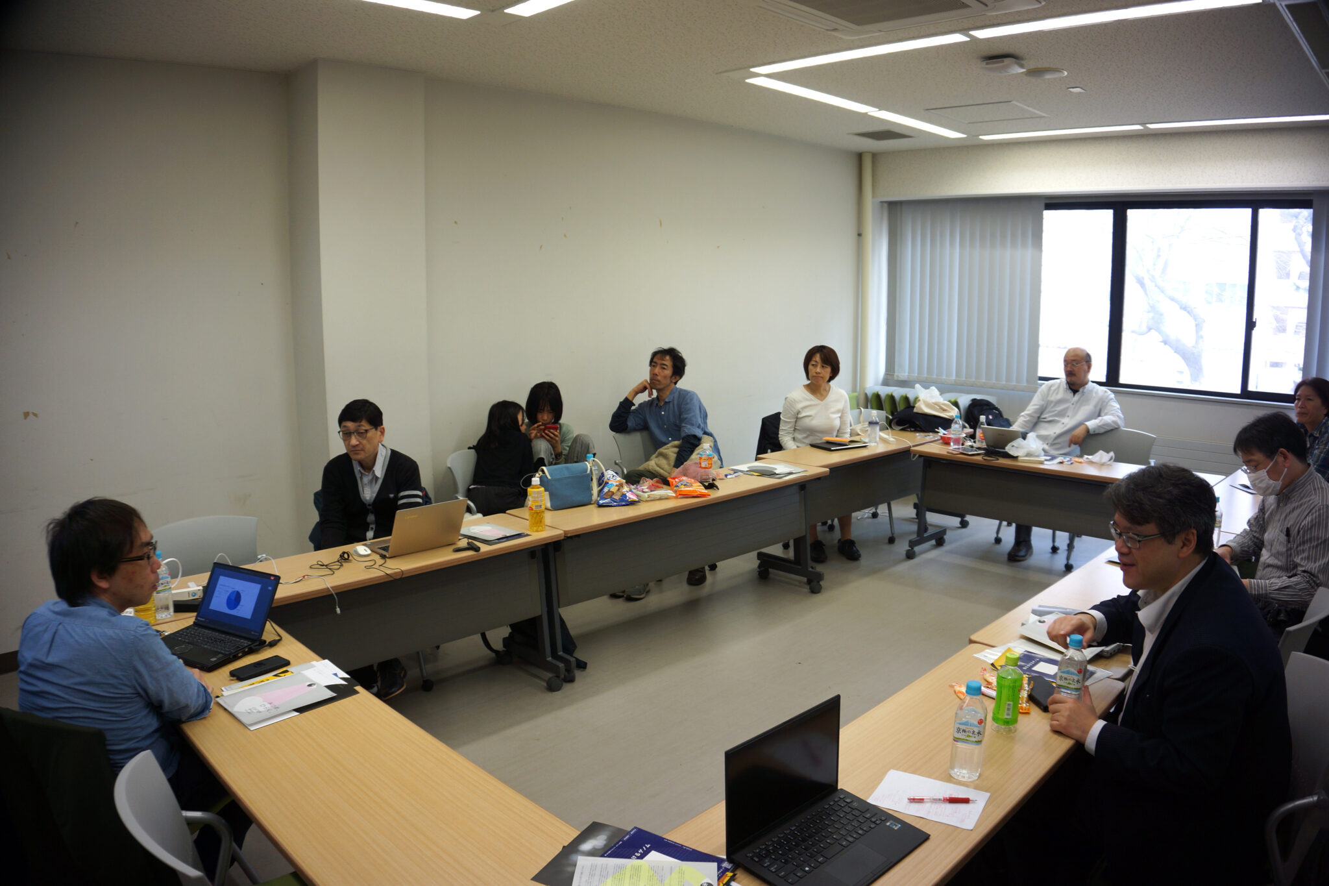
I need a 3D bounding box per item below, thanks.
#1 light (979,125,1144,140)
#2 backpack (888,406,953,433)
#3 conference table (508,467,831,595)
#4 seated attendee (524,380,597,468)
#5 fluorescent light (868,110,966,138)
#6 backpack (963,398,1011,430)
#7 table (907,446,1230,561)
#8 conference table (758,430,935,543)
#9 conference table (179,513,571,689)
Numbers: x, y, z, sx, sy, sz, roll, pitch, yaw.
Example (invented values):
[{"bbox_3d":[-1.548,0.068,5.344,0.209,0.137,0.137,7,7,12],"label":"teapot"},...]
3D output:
[{"bbox_3d":[2.628,-2.093,5.925,0.140,0.050,1.230,-9,13,-43],"label":"light"},{"bbox_3d":[1.834,-0.181,6.268,0.430,0.200,0.290,8,12,36],"label":"backpack"},{"bbox_3d":[0.102,0.574,4.440,1.800,0.700,0.450,-10,15,-43],"label":"conference table"},{"bbox_3d":[-0.535,0.074,4.812,0.450,0.760,0.600,-3,10,-20],"label":"seated attendee"},{"bbox_3d":[1.648,-2.066,5.708,0.120,0.060,1.200,11,15,43],"label":"fluorescent light"},{"bbox_3d":[2.286,-0.074,6.251,0.320,0.460,0.240,-2,10,-15],"label":"backpack"},{"bbox_3d":[2.345,0.459,5.269,1.800,0.700,0.450,9,14,39],"label":"table"},{"bbox_3d":[1.340,0.337,5.749,1.800,0.700,0.450,-10,15,-43],"label":"conference table"},{"bbox_3d":[-1.190,0.782,3.235,0.460,0.710,1.800,10,14,44],"label":"conference table"}]

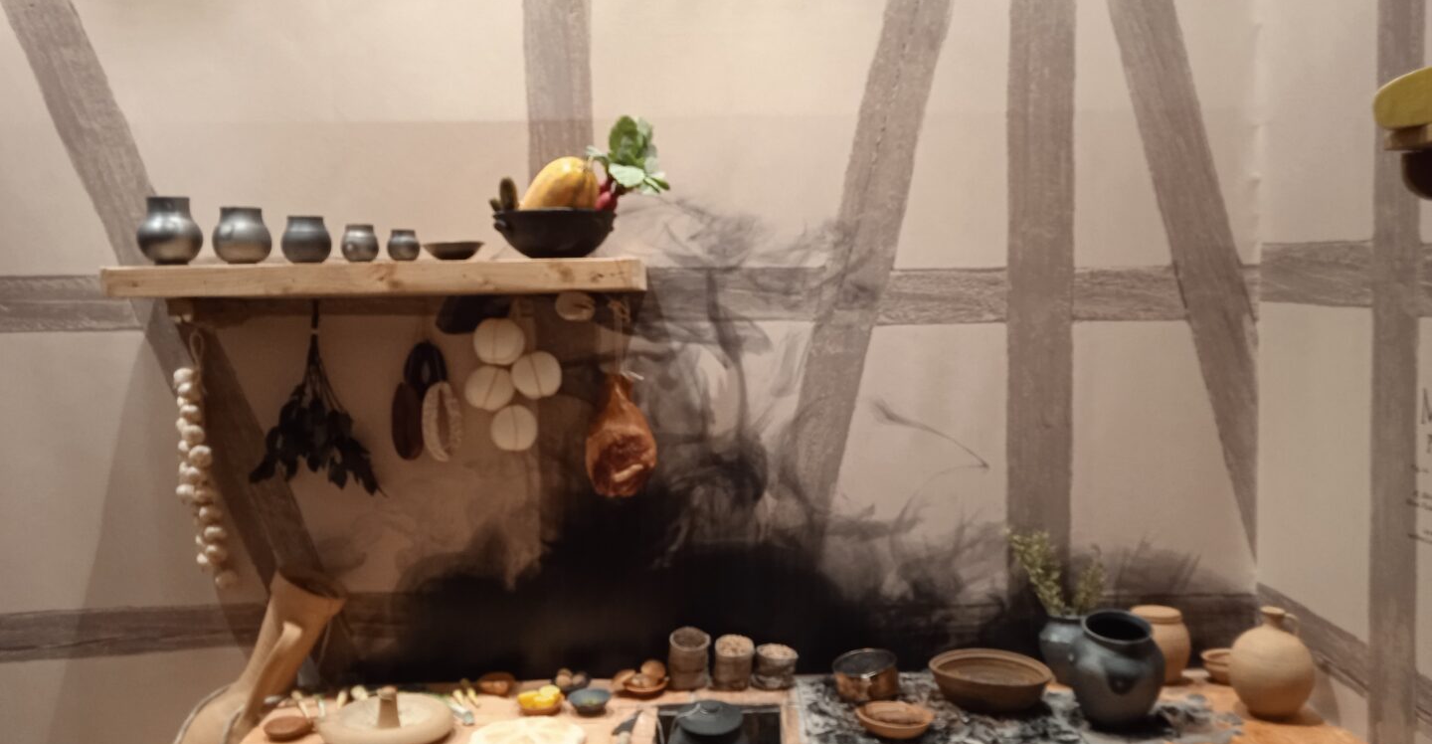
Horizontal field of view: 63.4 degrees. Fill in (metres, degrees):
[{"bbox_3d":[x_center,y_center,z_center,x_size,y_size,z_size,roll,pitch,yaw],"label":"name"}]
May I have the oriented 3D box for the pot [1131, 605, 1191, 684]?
[{"bbox_3d":[1.101,0.683,2.899,0.162,0.166,0.162,-1,5,0],"label":"pot"}]

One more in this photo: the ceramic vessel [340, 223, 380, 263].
[{"bbox_3d":[-0.752,-0.271,2.450,0.080,0.081,0.080,2,6,31],"label":"ceramic vessel"}]

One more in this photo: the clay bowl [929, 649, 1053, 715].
[{"bbox_3d":[0.589,0.672,2.487,0.262,0.072,0.262,-1,5,1],"label":"clay bowl"}]

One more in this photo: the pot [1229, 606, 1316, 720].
[{"bbox_3d":[1.286,0.667,2.678,0.180,0.240,0.180,-1,5,0],"label":"pot"}]

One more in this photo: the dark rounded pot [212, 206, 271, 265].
[{"bbox_3d":[-1.003,-0.289,2.450,0.117,0.124,0.117,-1,5,0],"label":"dark rounded pot"}]

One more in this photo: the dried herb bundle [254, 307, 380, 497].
[{"bbox_3d":[-0.968,0.069,2.804,0.315,0.455,0.170,-1,5,-1],"label":"dried herb bundle"}]

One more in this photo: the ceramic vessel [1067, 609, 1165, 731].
[{"bbox_3d":[0.804,0.603,2.330,0.180,0.213,0.180,1,9,1],"label":"ceramic vessel"}]

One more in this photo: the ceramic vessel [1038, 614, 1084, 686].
[{"bbox_3d":[0.802,0.632,2.611,0.145,0.150,0.145,-1,5,1],"label":"ceramic vessel"}]

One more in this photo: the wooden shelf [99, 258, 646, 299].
[{"bbox_3d":[-0.692,-0.198,2.472,1.073,0.060,0.290,-1,5,1],"label":"wooden shelf"}]

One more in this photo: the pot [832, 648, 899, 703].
[{"bbox_3d":[0.328,0.660,2.514,0.140,0.070,0.140,-6,9,1],"label":"pot"}]

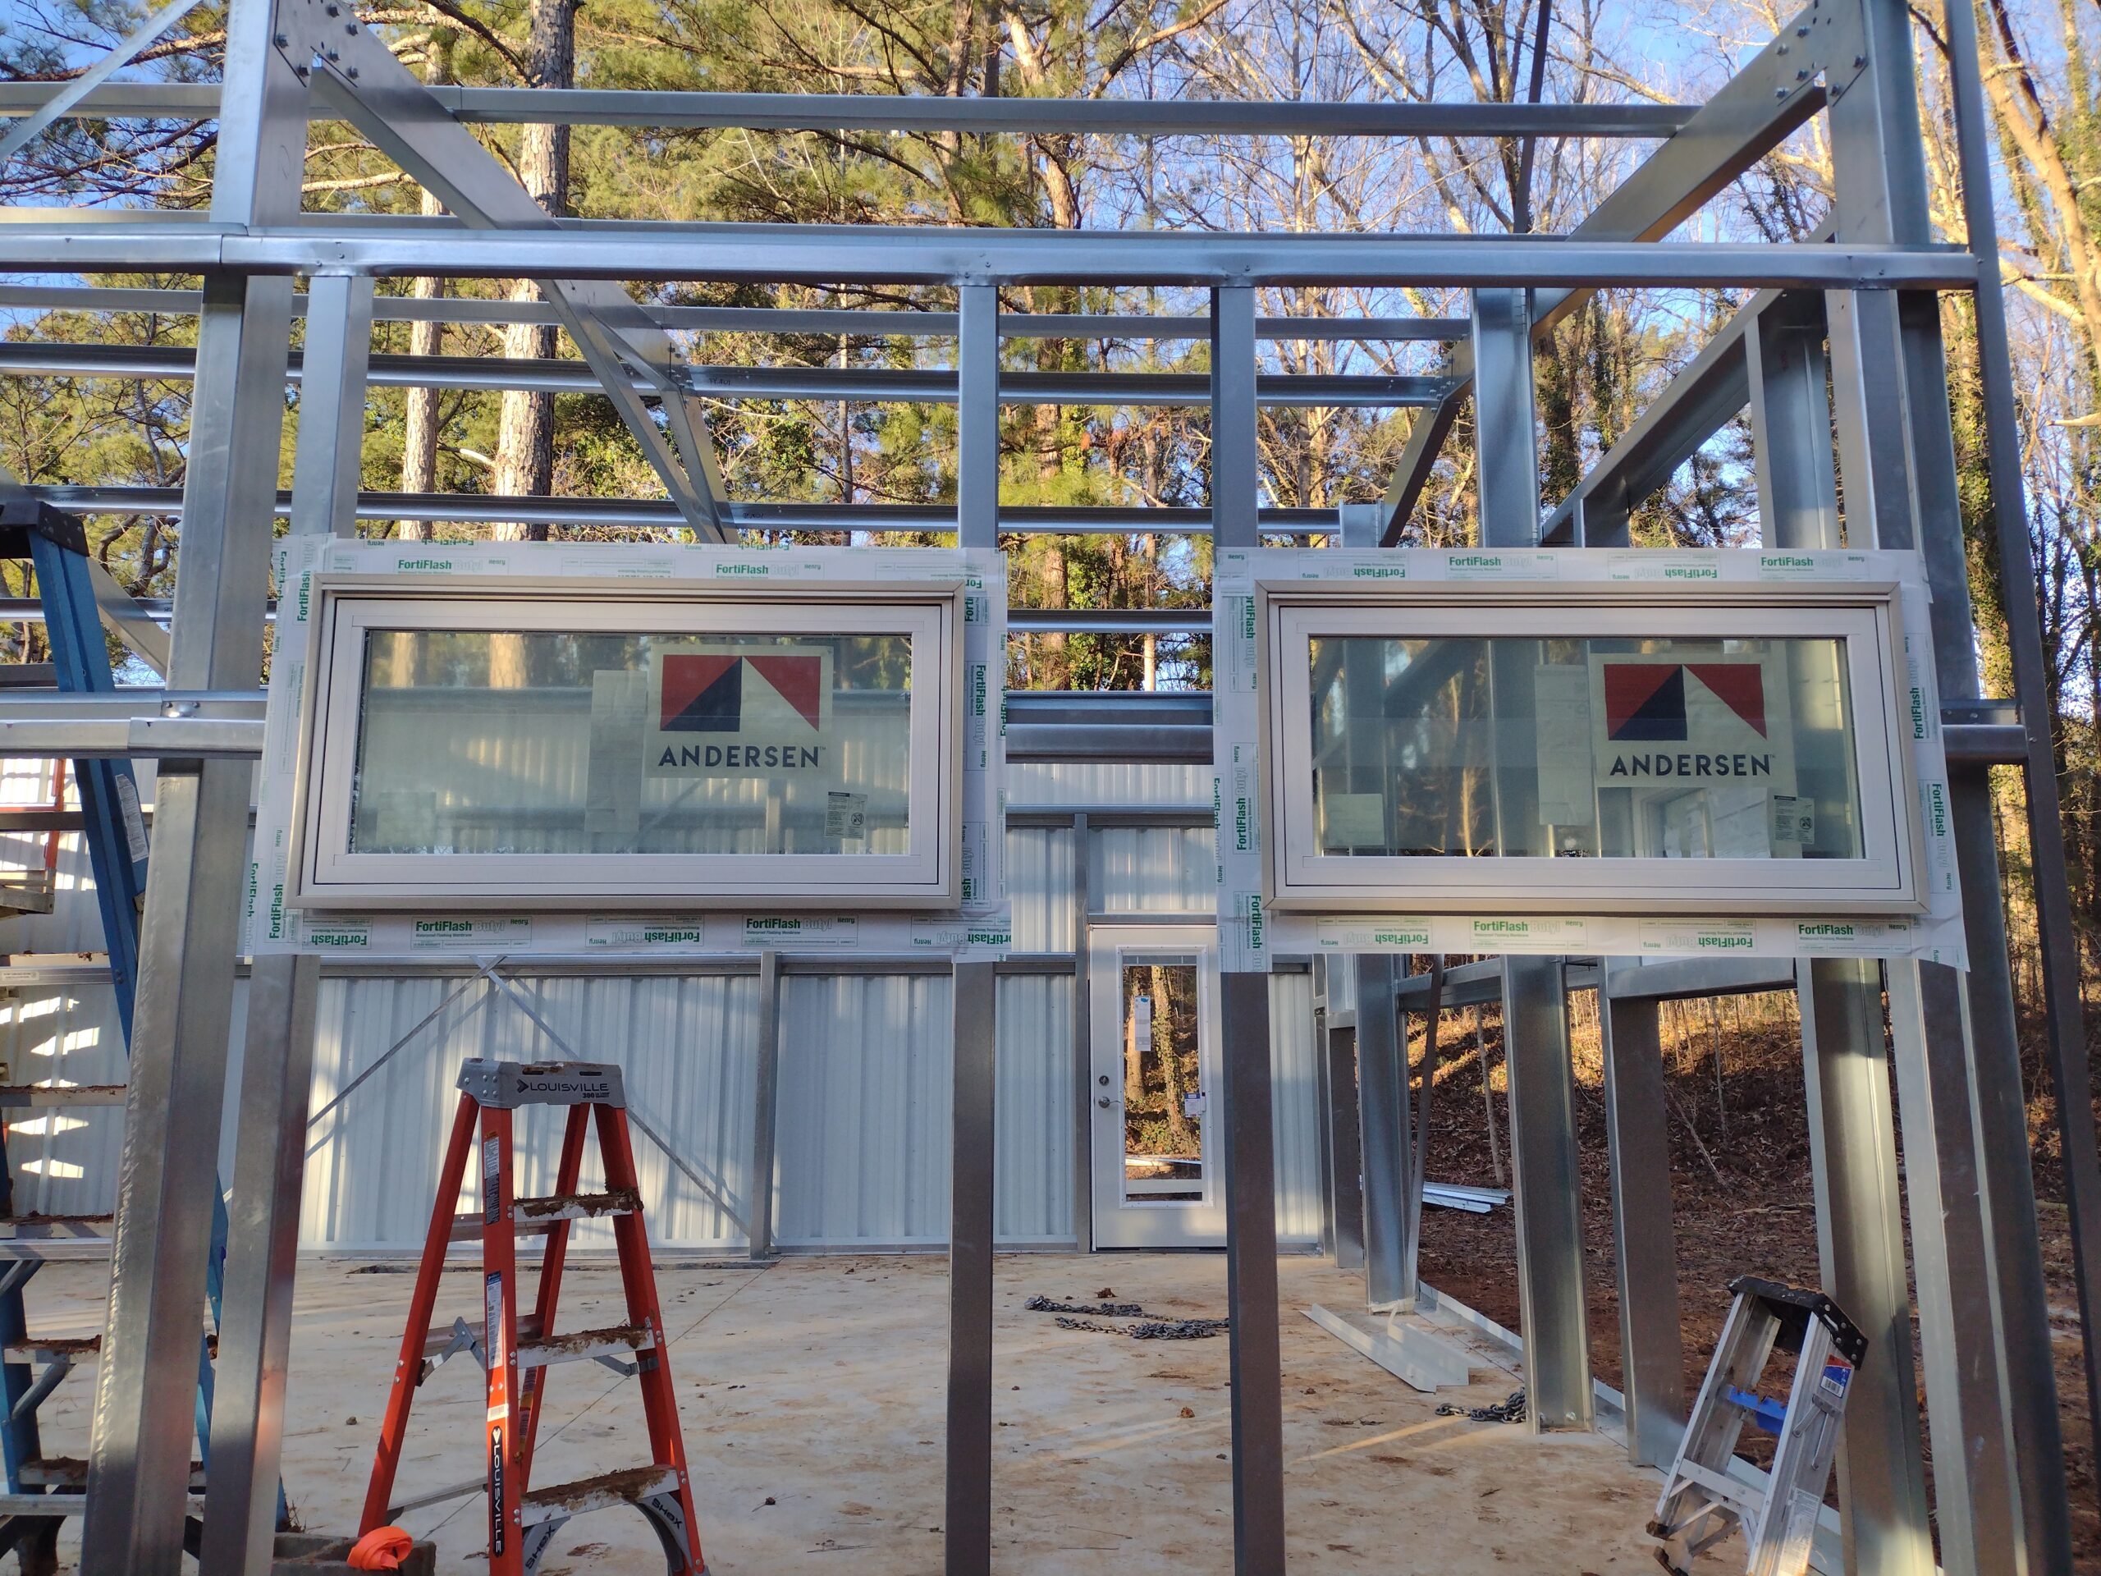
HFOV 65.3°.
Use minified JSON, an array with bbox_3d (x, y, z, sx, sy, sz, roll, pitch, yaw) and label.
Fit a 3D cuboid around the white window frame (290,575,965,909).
[{"bbox_3d":[-0.767,-0.080,3.042,1.215,0.617,0.090,0,-10,-1],"label":"white window frame"}]

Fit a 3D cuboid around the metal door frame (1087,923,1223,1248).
[{"bbox_3d":[0.745,1.930,10.660,0.930,2.040,0.060,0,-10,-1],"label":"metal door frame"}]

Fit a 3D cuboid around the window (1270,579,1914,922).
[{"bbox_3d":[0.994,-0.074,3.064,1.215,0.617,0.090,0,-10,-1],"label":"window"}]

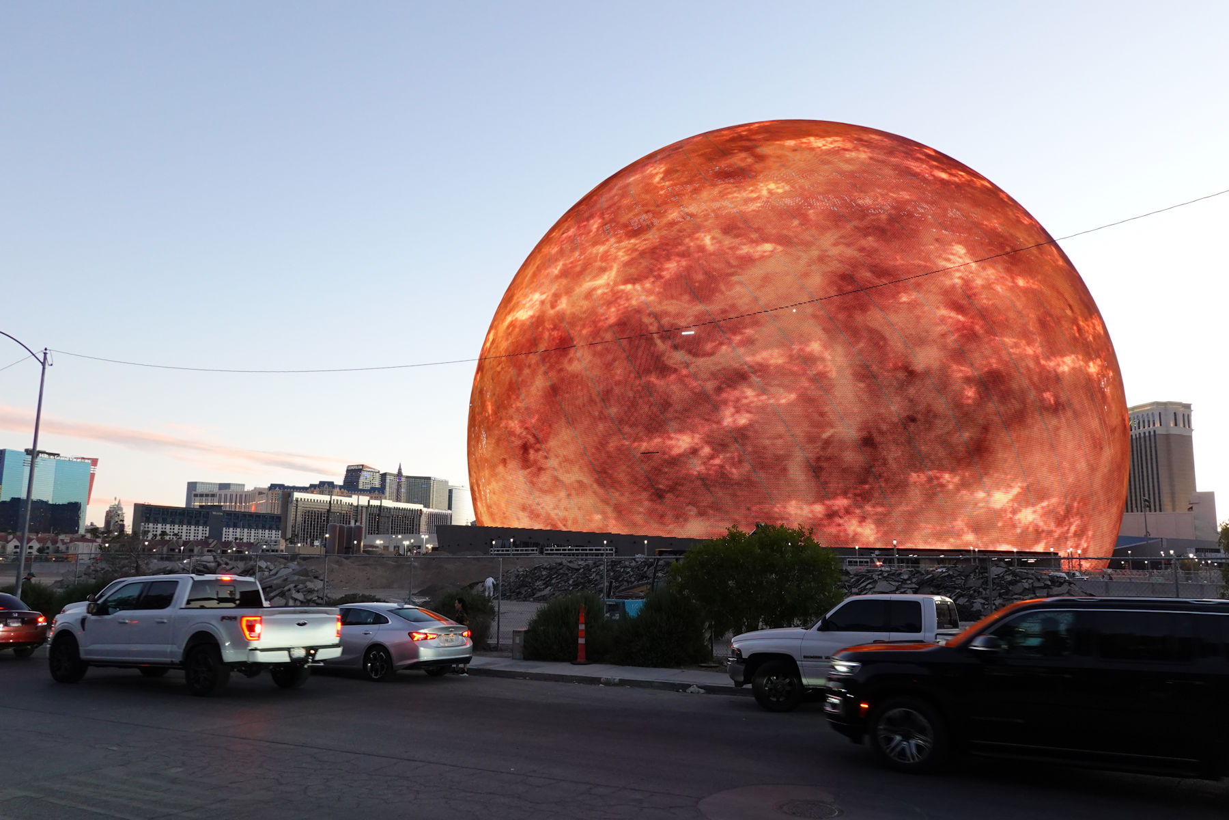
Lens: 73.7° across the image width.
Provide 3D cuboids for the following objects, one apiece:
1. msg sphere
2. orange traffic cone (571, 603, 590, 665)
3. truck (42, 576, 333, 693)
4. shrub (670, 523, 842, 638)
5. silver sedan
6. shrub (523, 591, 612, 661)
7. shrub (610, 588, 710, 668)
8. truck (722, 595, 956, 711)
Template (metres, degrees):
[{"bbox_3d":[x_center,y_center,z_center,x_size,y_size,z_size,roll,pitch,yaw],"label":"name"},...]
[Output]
[{"bbox_3d":[41.758,-14.289,217.406,157.000,112.000,157.000,1,-10,0],"label":"msg sphere"},{"bbox_3d":[-0.714,4.874,17.829,0.420,1.220,0.420,1,-10,0],"label":"orange traffic cone"},{"bbox_3d":[-8.113,4.171,15.650,5.880,1.980,2.100,-4,-11,25],"label":"truck"},{"bbox_3d":[3.155,4.106,18.066,3.600,3.000,3.200,-3,-11,22],"label":"shrub"},{"bbox_3d":[-5.286,4.760,17.302,4.930,1.460,1.860,-6,-12,34],"label":"silver sedan"},{"bbox_3d":[-1.154,4.888,18.731,2.000,1.560,1.800,-3,-11,22],"label":"shrub"},{"bbox_3d":[0.998,4.739,18.050,2.250,1.660,2.000,-3,-11,22],"label":"shrub"},{"bbox_3d":[4.789,3.929,13.240,5.690,1.890,2.030,-5,-12,31],"label":"truck"}]

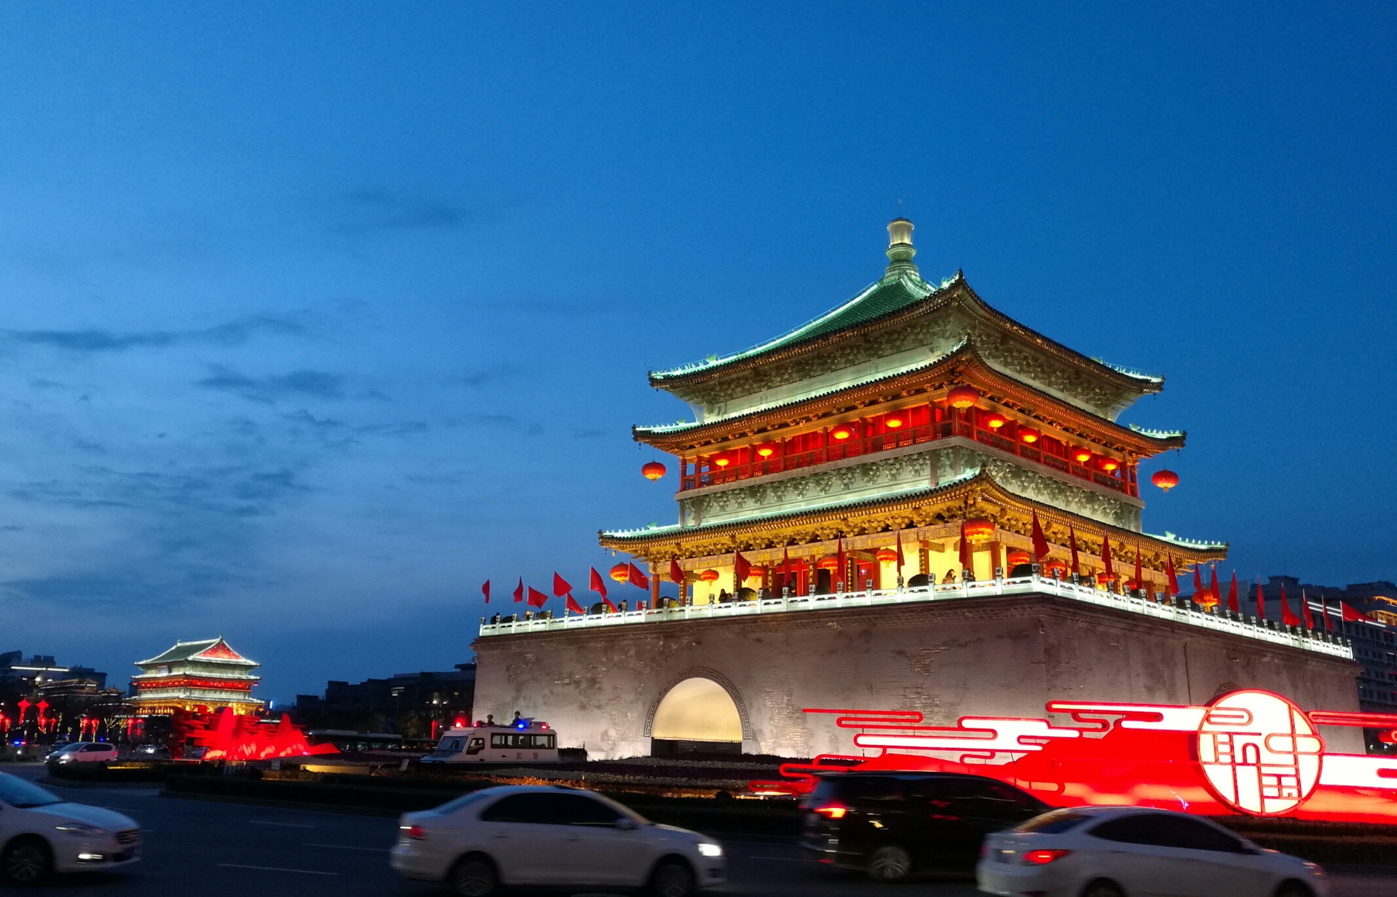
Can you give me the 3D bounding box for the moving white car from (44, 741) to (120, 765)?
[{"bbox_3d":[-41.008,20.375,72.818,1.820,1.620,4.600,-3,-15,14],"label":"moving white car"}]

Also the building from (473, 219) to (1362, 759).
[{"bbox_3d":[12.743,2.491,66.088,36.500,36.000,36.500,15,-20,-42],"label":"building"}]

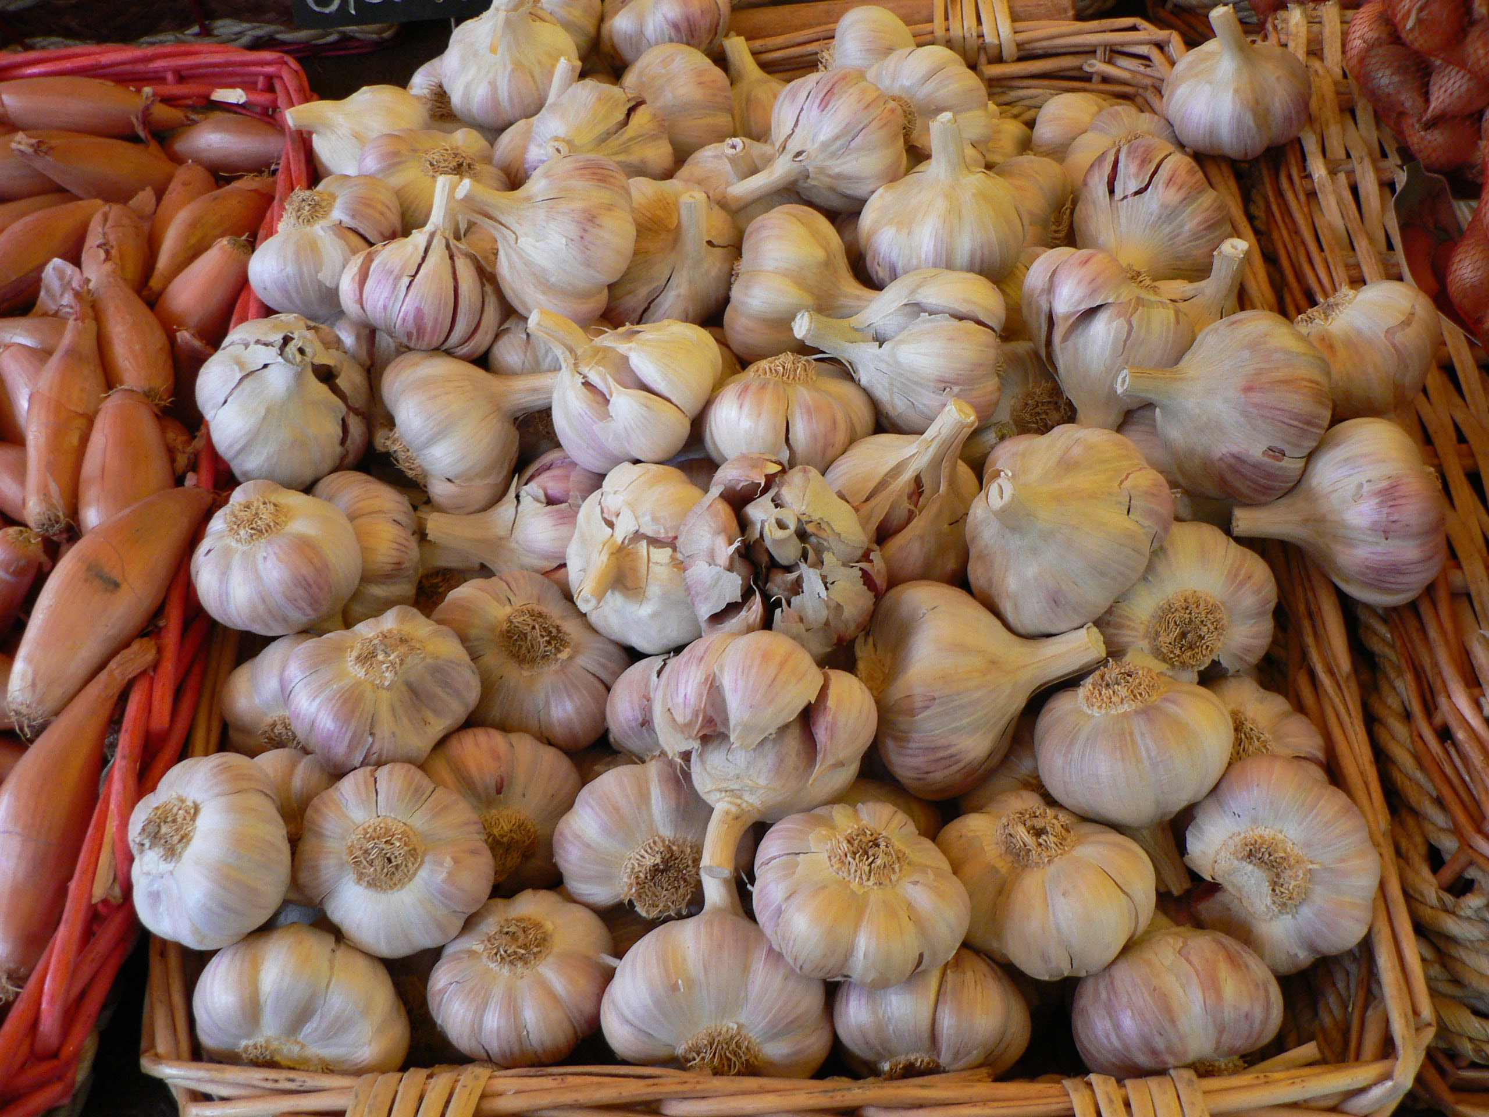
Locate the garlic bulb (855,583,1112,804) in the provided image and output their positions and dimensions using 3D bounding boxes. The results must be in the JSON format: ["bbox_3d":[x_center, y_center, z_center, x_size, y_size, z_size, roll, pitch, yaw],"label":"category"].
[{"bbox_3d":[0.073,0.037,0.477,0.076,0.066,0.066,-17,90,11],"label":"garlic bulb"}]

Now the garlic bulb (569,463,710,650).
[{"bbox_3d":[-0.037,0.005,0.522,0.061,0.061,0.069,14,31,15],"label":"garlic bulb"}]

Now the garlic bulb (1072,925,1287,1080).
[{"bbox_3d":[0.126,0.125,0.461,0.064,0.064,0.067,-20,40,0],"label":"garlic bulb"}]

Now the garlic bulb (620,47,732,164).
[{"bbox_3d":[-0.032,-0.199,0.680,0.057,0.054,0.054,-7,90,15],"label":"garlic bulb"}]

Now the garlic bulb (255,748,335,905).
[{"bbox_3d":[-0.153,0.090,0.525,0.054,0.054,0.050,-2,21,-2],"label":"garlic bulb"}]

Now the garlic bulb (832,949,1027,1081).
[{"bbox_3d":[0.057,0.139,0.472,0.059,0.059,0.049,3,68,0],"label":"garlic bulb"}]

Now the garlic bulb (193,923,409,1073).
[{"bbox_3d":[-0.136,0.131,0.475,0.065,0.065,0.056,-4,43,-5],"label":"garlic bulb"}]

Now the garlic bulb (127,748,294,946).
[{"bbox_3d":[-0.161,0.093,0.481,0.062,0.065,0.062,0,64,24],"label":"garlic bulb"}]

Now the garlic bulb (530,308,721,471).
[{"bbox_3d":[-0.043,-0.062,0.532,0.056,0.068,0.056,0,64,44],"label":"garlic bulb"}]

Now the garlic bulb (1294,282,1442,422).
[{"bbox_3d":[0.235,-0.073,0.585,0.063,0.059,0.063,-23,22,44],"label":"garlic bulb"}]

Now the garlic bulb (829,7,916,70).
[{"bbox_3d":[0.064,-0.233,0.725,0.055,0.050,0.050,-6,90,-18],"label":"garlic bulb"}]

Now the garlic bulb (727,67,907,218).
[{"bbox_3d":[0.026,-0.164,0.631,0.082,0.058,0.058,-34,52,-24],"label":"garlic bulb"}]

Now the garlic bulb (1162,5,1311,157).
[{"bbox_3d":[0.205,-0.201,0.648,0.064,0.071,0.064,-32,46,0],"label":"garlic bulb"}]

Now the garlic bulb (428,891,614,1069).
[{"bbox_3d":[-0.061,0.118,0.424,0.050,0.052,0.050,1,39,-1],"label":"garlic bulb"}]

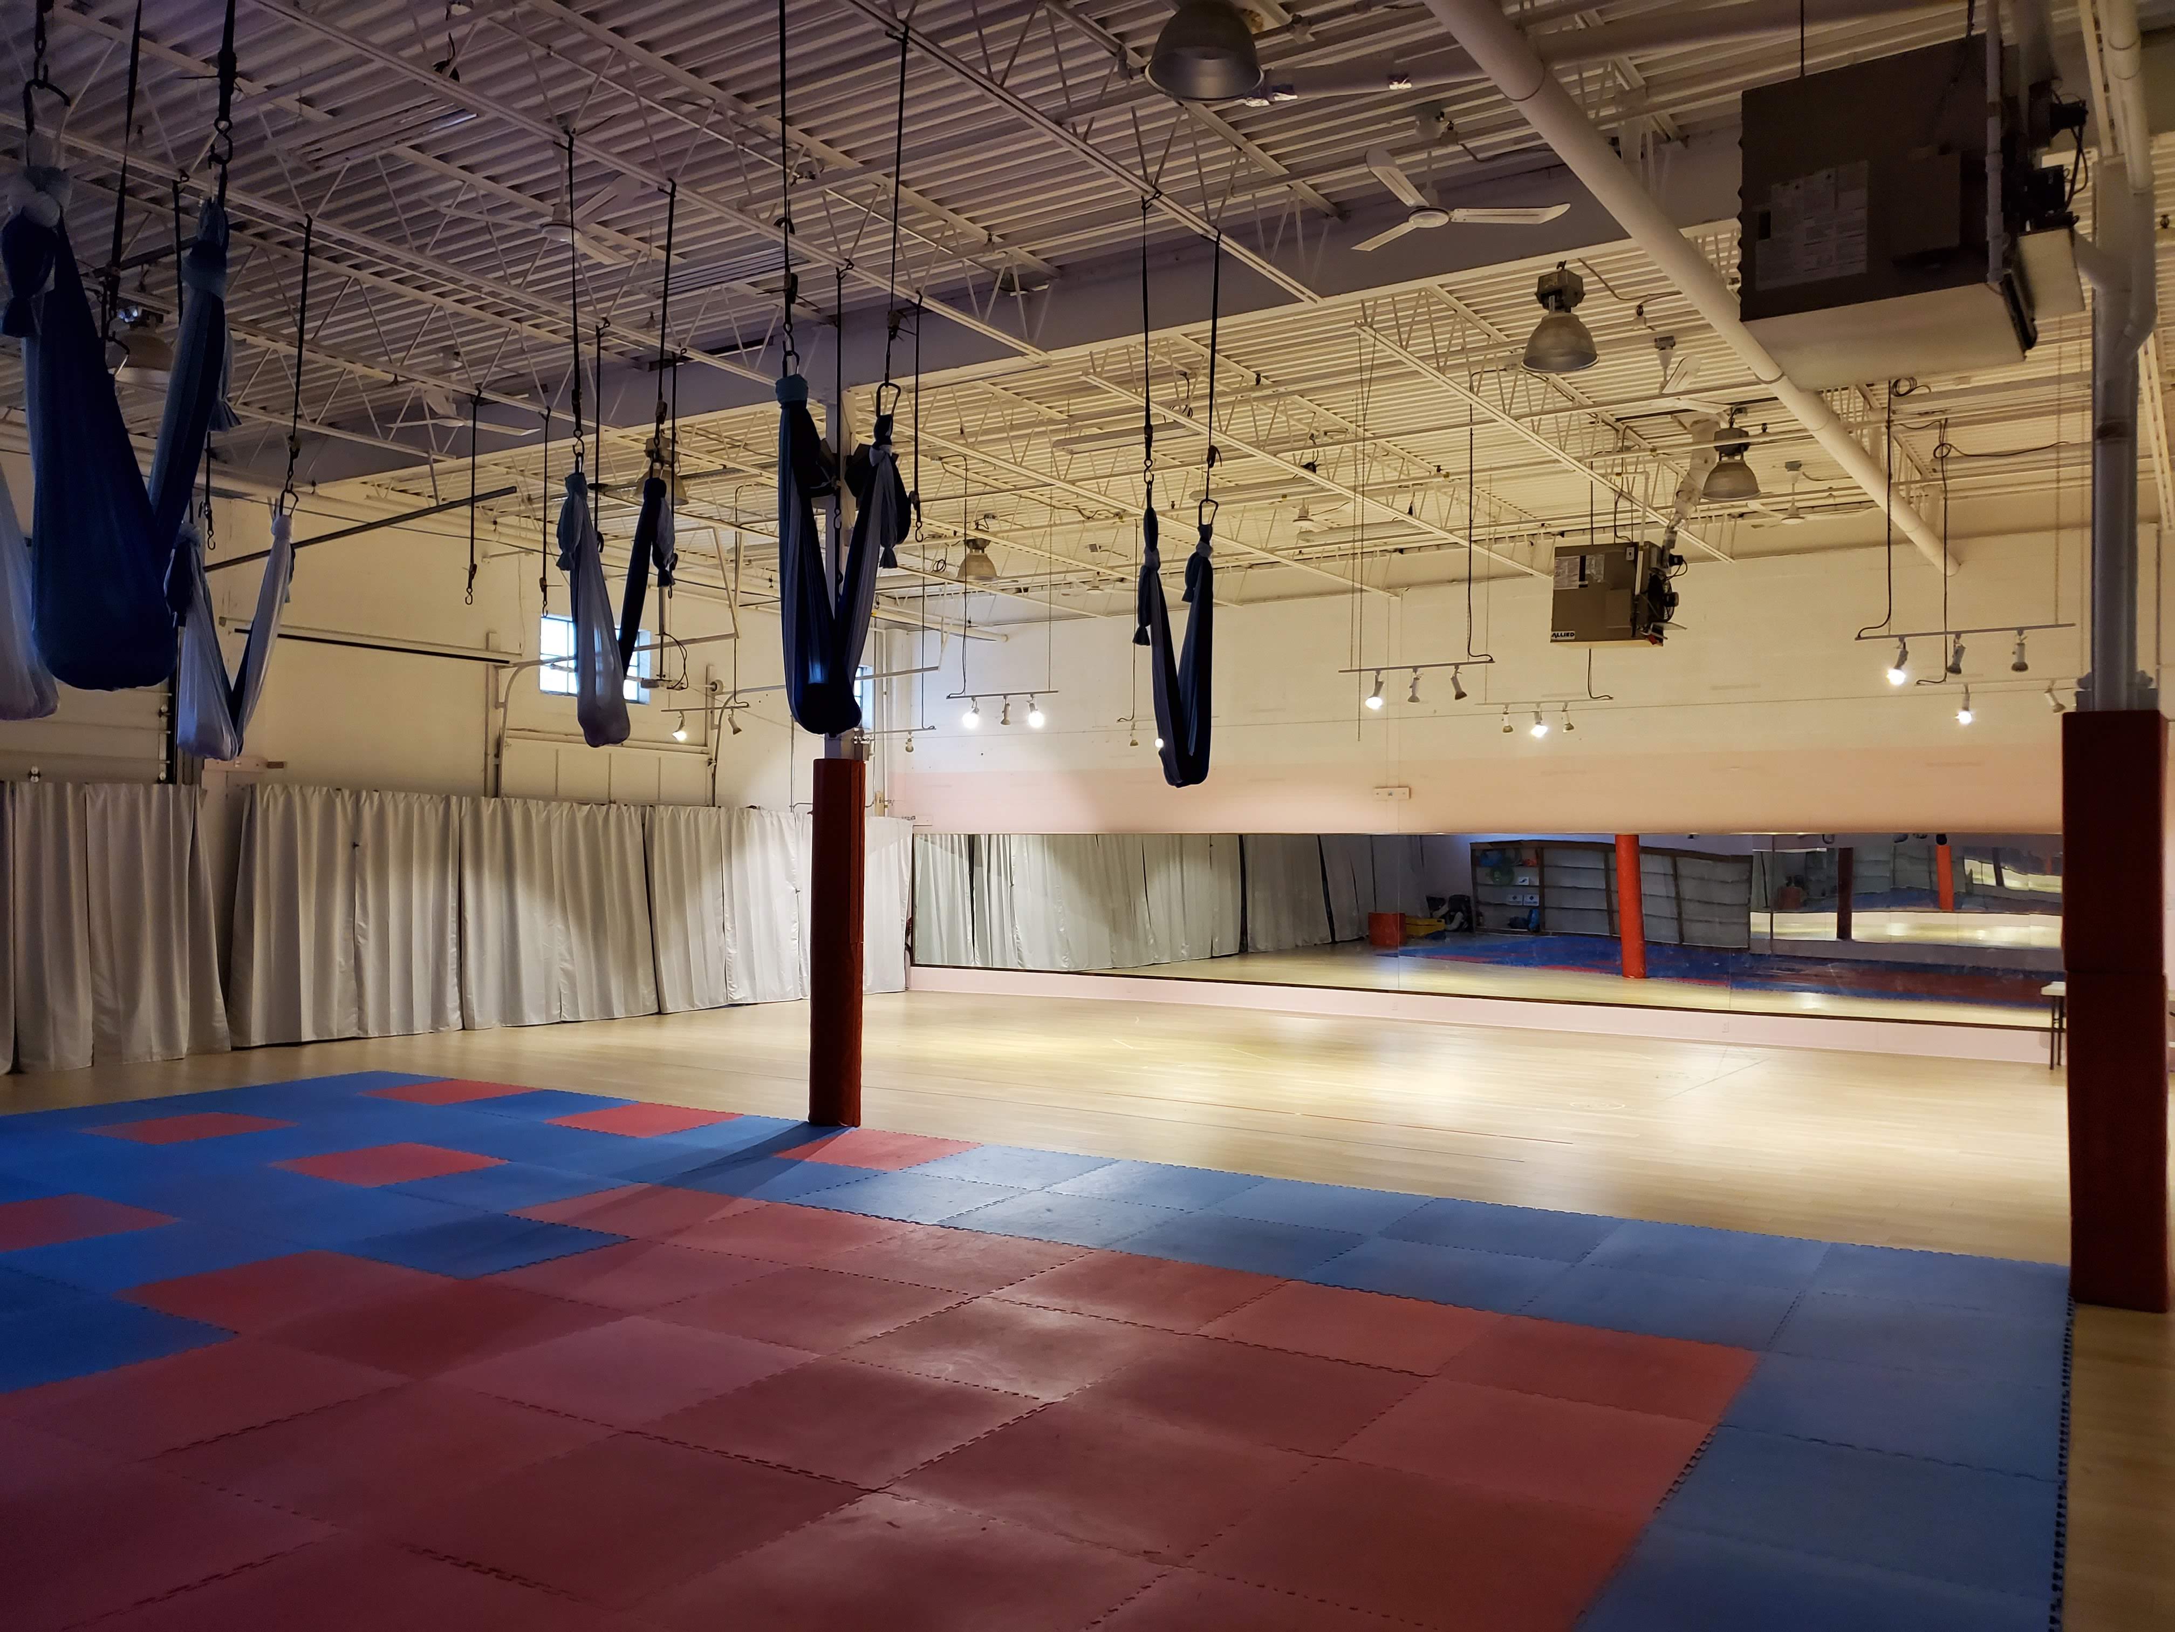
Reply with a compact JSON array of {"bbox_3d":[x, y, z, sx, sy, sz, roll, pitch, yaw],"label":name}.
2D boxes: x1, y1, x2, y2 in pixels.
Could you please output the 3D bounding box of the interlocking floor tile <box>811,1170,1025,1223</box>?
[{"bbox_3d":[-0.980,2.111,9.014,1.000,0.025,1.000,0,-2,31],"label":"interlocking floor tile"}]

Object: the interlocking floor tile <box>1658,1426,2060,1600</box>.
[{"bbox_3d":[2.254,1.993,4.704,0.987,0.030,0.987,0,-2,31],"label":"interlocking floor tile"}]

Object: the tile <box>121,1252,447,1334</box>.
[{"bbox_3d":[-3.330,1.985,6.833,0.987,0.030,0.987,0,-2,31],"label":"tile"}]

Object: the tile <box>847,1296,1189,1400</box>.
[{"bbox_3d":[-0.269,2.005,6.180,0.987,0.030,0.987,0,-2,31],"label":"tile"}]

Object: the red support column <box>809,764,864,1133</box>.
[{"bbox_3d":[-1.760,0.873,11.552,0.290,2.610,0.290,0,-2,33],"label":"red support column"}]

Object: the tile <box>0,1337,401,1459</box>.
[{"bbox_3d":[-2.982,1.949,5.499,0.987,0.030,0.987,0,-2,31],"label":"tile"}]

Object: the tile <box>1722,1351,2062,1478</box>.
[{"bbox_3d":[2.760,2.025,5.542,0.987,0.030,0.987,0,-2,31],"label":"tile"}]

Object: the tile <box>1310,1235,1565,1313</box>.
[{"bbox_3d":[1.575,2.065,7.377,0.987,0.030,0.987,0,-2,31],"label":"tile"}]

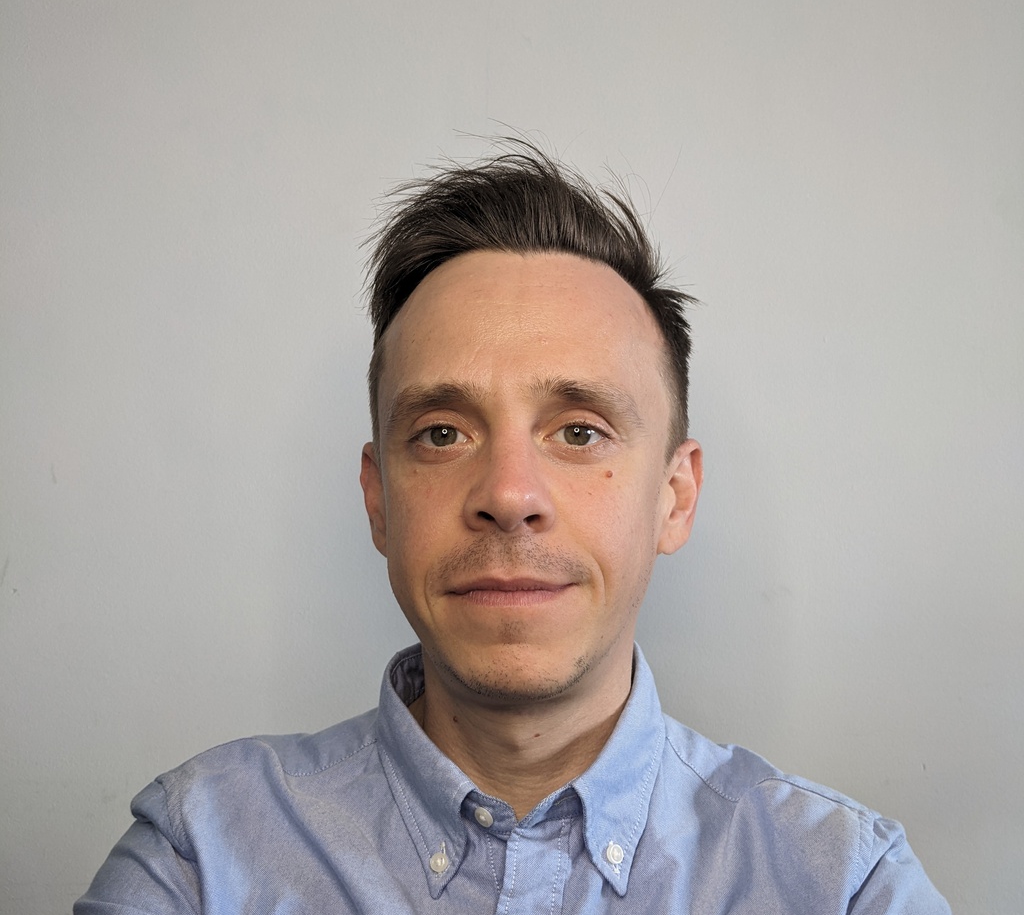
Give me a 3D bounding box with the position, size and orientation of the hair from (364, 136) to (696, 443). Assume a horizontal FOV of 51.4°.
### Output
[{"bbox_3d":[0.011,-0.073,0.588,0.182,0.182,0.205,-1,-8,6],"label":"hair"}]

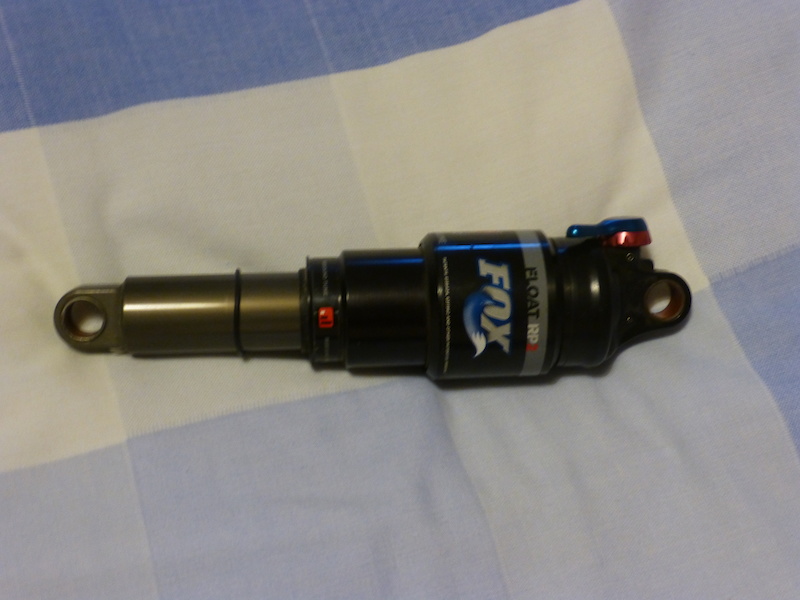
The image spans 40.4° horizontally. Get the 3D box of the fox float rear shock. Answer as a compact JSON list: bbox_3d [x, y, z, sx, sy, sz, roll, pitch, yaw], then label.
[{"bbox_3d":[-0.008,0.001,0.379,0.220,0.051,0.054,-2,96,-3],"label":"fox float rear shock"}]

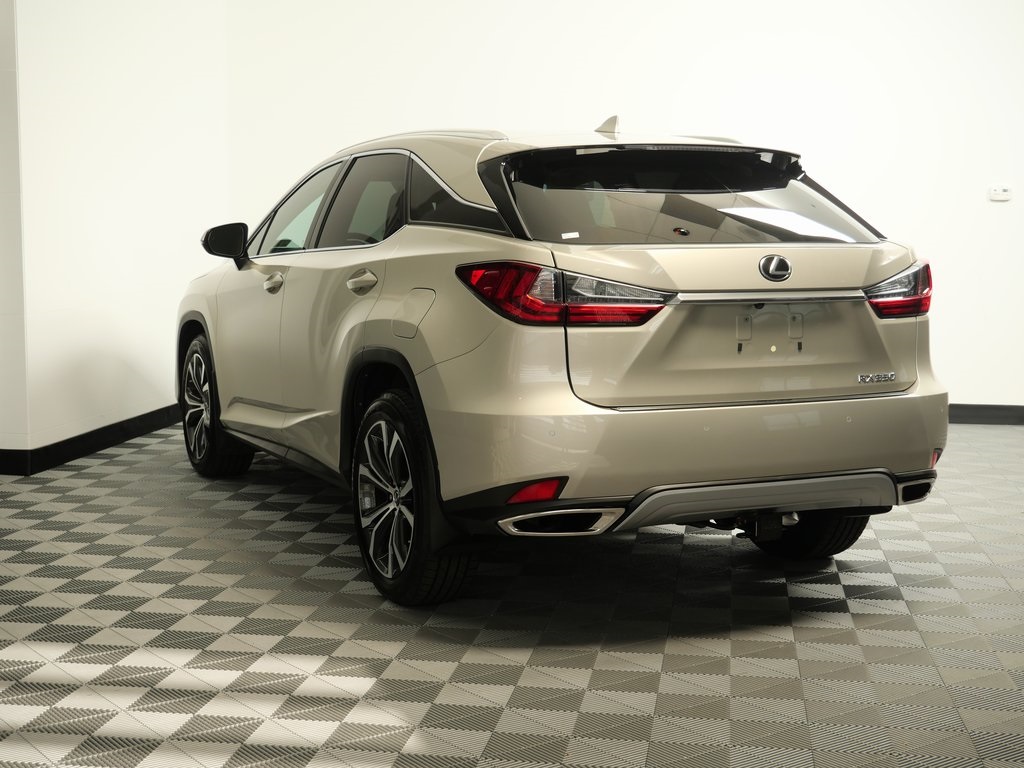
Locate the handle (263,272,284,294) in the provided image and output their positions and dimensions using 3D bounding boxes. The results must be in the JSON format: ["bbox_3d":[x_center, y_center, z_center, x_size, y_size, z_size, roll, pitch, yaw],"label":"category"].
[{"bbox_3d":[-1.022,-0.439,5.852,0.060,0.080,0.235,-3,7,-26],"label":"handle"}]

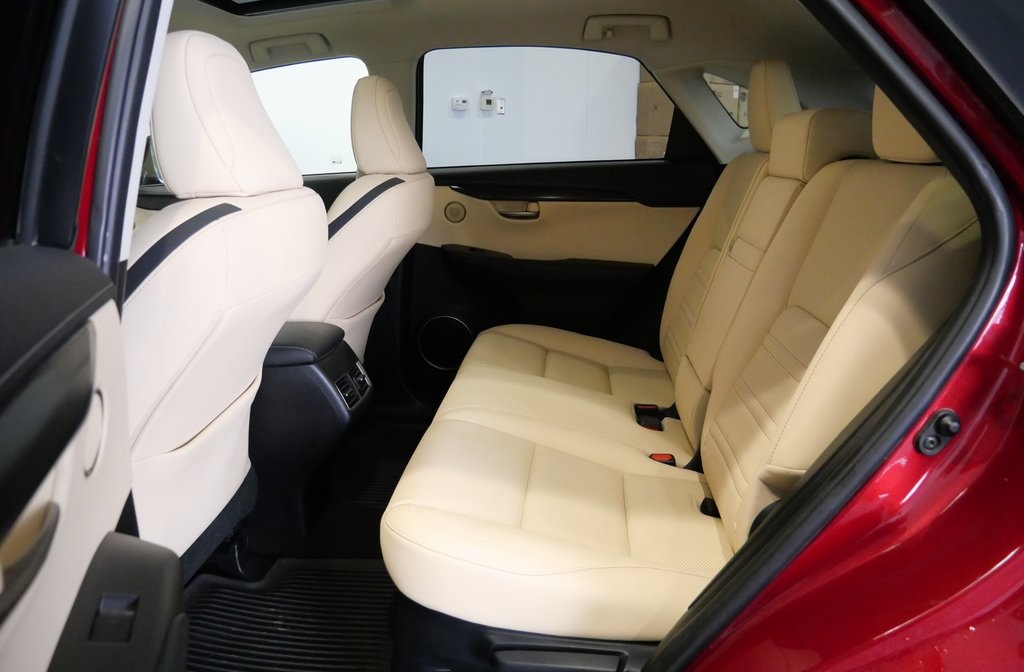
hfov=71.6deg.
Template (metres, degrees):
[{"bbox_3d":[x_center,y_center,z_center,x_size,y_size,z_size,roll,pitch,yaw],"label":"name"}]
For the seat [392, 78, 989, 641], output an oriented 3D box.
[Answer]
[{"bbox_3d":[0.258,-0.146,1.370,0.830,0.800,1.270,1,15,5],"label":"seat"}]

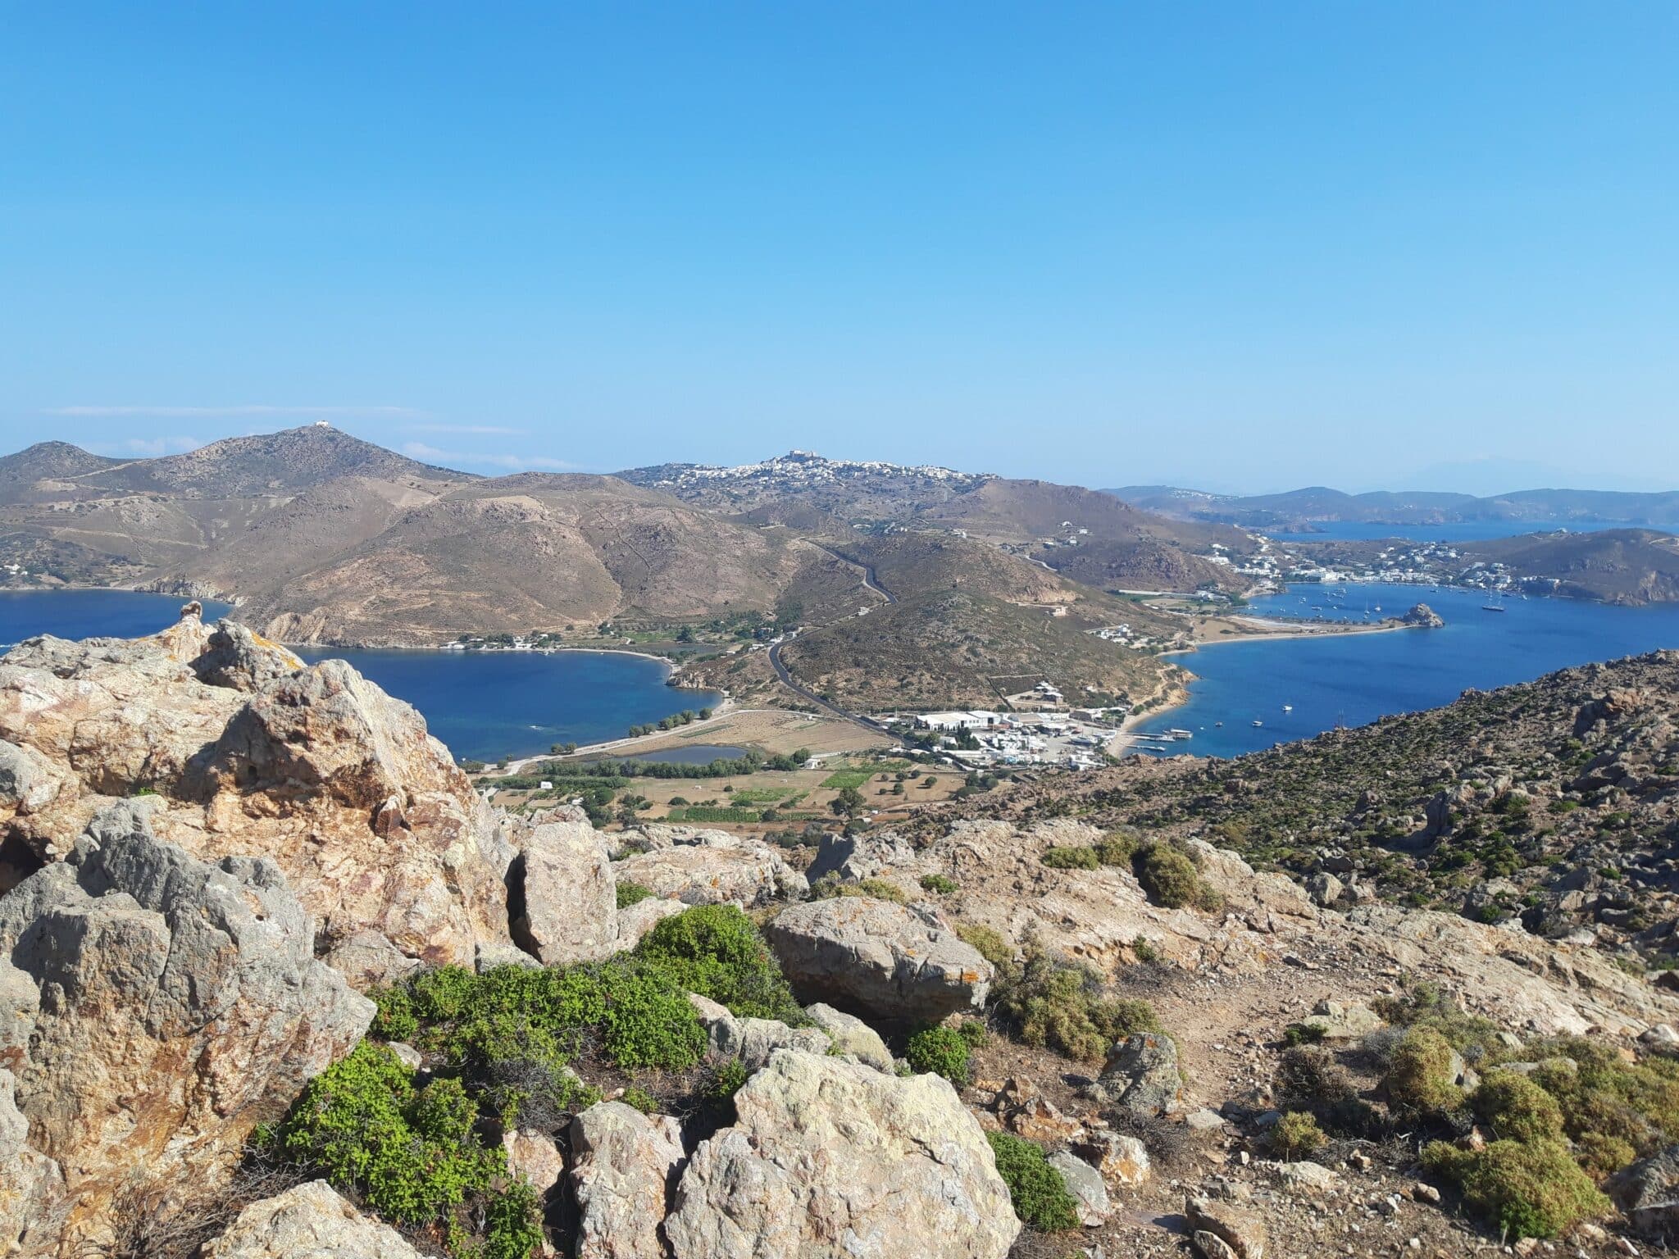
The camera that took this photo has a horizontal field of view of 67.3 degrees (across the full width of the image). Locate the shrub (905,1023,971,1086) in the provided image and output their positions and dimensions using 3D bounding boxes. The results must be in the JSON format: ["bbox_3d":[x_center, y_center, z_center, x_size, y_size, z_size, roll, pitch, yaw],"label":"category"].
[{"bbox_3d":[0.436,1.868,5.550,0.290,0.220,0.280,0,7,0],"label":"shrub"}]

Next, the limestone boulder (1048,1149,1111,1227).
[{"bbox_3d":[0.779,1.837,4.150,0.220,0.190,0.200,0,7,0],"label":"limestone boulder"}]

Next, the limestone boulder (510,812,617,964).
[{"bbox_3d":[-1.619,1.523,7.396,0.631,0.857,0.550,-1,6,-13],"label":"limestone boulder"}]

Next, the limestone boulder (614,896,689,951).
[{"bbox_3d":[-1.169,1.885,8.000,0.520,0.380,0.420,0,7,0],"label":"limestone boulder"}]

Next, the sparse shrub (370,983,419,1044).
[{"bbox_3d":[-2.000,1.708,5.605,0.262,0.234,0.240,-2,6,-20],"label":"sparse shrub"}]

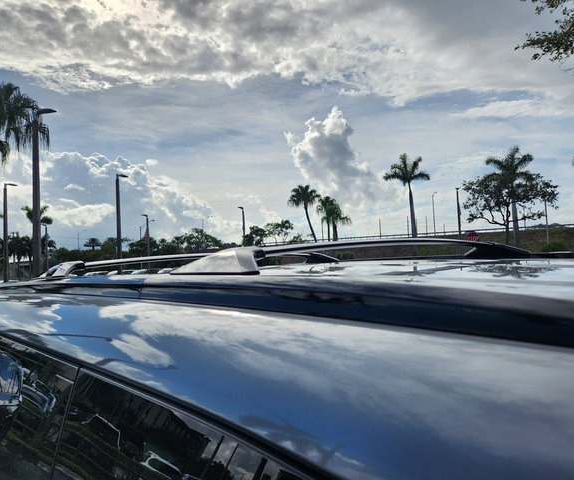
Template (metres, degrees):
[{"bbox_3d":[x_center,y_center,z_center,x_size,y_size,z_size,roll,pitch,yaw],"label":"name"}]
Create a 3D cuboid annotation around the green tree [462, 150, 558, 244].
[{"bbox_3d":[17.528,-2.102,32.739,7.500,9.860,7.000,-2,-3,0],"label":"green tree"}]

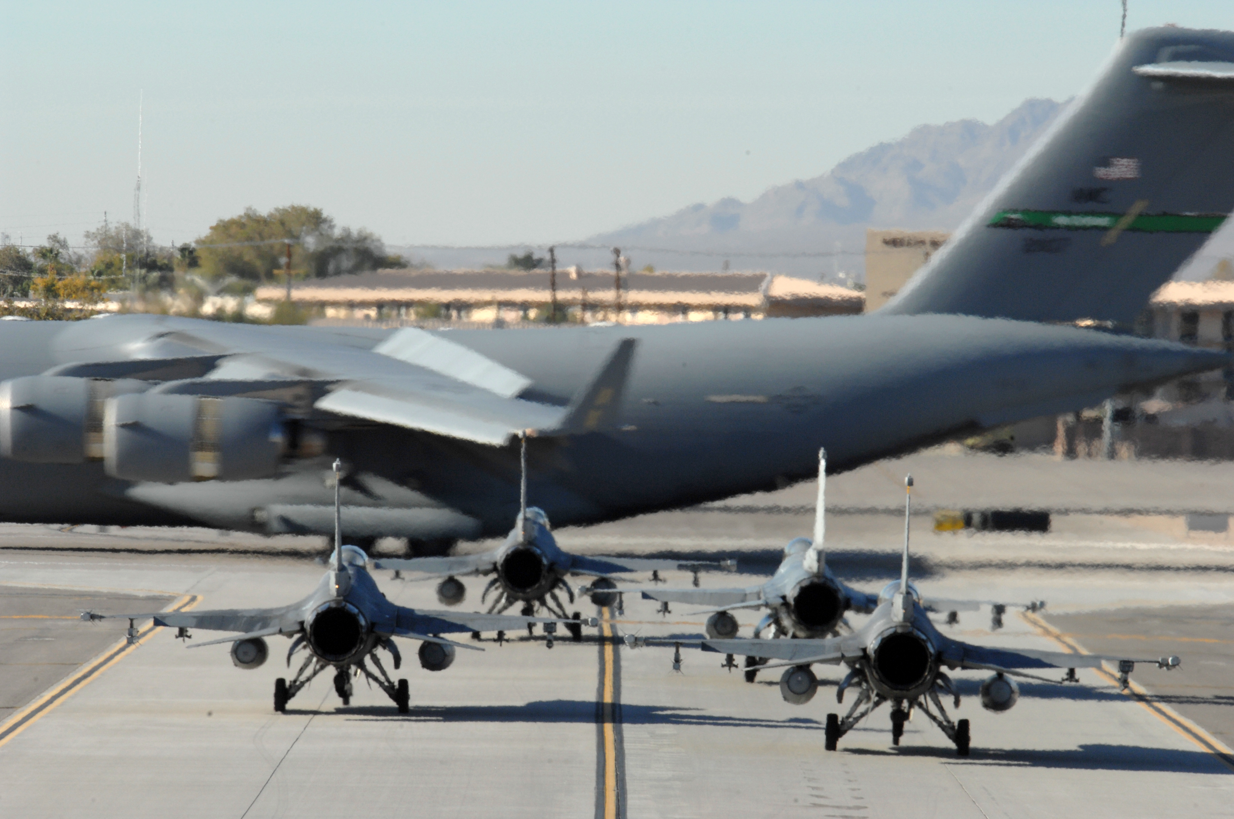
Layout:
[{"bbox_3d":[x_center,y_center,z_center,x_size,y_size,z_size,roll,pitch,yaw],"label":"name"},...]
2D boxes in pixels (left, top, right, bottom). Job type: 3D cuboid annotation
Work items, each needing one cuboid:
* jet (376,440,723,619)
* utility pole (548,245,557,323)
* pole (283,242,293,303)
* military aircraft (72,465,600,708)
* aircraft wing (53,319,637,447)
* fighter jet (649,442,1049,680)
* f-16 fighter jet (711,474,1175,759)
[{"bbox_3d":[-2.100,3.000,294.000,9.950,5.000,15.000,1,0,1],"label":"jet"},{"bbox_3d":[-3.700,-3.600,720.000,0.360,12.000,0.360,1,0,0],"label":"utility pole"},{"bbox_3d":[-19.100,-3.700,720.000,0.360,12.000,0.360,1,0,0],"label":"pole"},{"bbox_3d":[-5.240,3.330,237.300,9.950,5.000,15.000,1,0,0],"label":"military aircraft"},{"bbox_3d":[-8.600,-0.860,376.000,18.000,4.000,24.000,1,0,0],"label":"aircraft wing"},{"bbox_3d":[4.050,3.330,261.500,9.950,5.000,15.000,2,0,-1],"label":"fighter jet"},{"bbox_3d":[5.120,3.660,221.800,9.950,5.000,15.000,2,0,1],"label":"f-16 fighter jet"}]

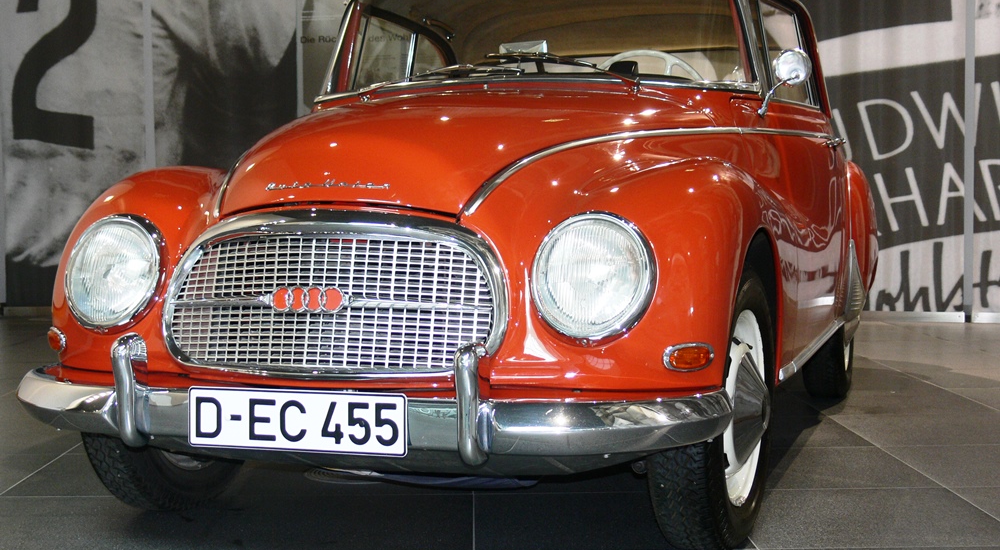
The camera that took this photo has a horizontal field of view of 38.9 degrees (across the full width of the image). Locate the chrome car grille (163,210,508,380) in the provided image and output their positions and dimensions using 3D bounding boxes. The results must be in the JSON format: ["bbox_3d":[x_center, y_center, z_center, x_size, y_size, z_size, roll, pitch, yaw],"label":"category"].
[{"bbox_3d":[-0.333,0.038,2.663,0.735,0.325,0.165,1,3,18],"label":"chrome car grille"}]

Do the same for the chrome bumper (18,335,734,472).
[{"bbox_3d":[-0.330,0.223,2.678,1.550,0.255,0.360,1,3,18],"label":"chrome bumper"}]

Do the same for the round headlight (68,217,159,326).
[{"bbox_3d":[-0.783,-0.010,2.911,0.233,0.235,0.110,1,3,18],"label":"round headlight"}]

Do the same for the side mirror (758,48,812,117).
[{"bbox_3d":[0.735,-0.494,3.635,0.130,0.180,0.130,1,3,18],"label":"side mirror"}]

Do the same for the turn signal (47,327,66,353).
[{"bbox_3d":[-0.932,0.138,3.000,0.050,0.060,0.105,-3,4,-42],"label":"turn signal"}]

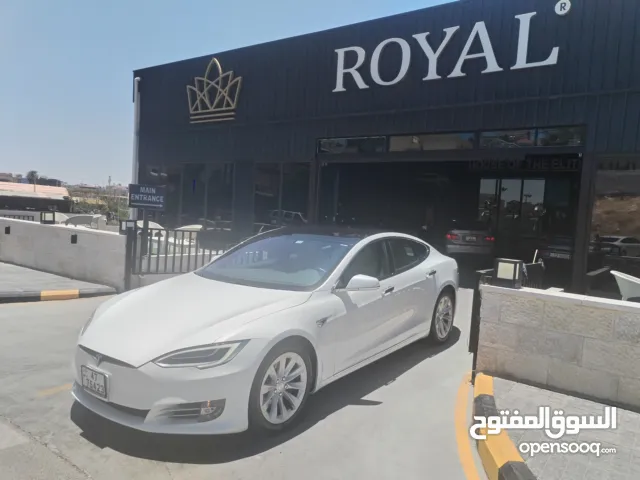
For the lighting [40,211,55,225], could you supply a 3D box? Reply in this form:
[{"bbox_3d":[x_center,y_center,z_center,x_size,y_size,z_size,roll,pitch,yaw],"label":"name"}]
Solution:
[{"bbox_3d":[-5.707,-0.472,10.079,0.210,0.260,0.210,6,5,36],"label":"lighting"}]

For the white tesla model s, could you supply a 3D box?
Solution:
[{"bbox_3d":[-0.068,0.563,5.268,2.020,1.440,4.970,5,6,36],"label":"white tesla model s"}]

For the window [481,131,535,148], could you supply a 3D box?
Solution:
[{"bbox_3d":[3.918,-2.098,10.036,1.136,0.379,0.080,6,5,36],"label":"window"}]

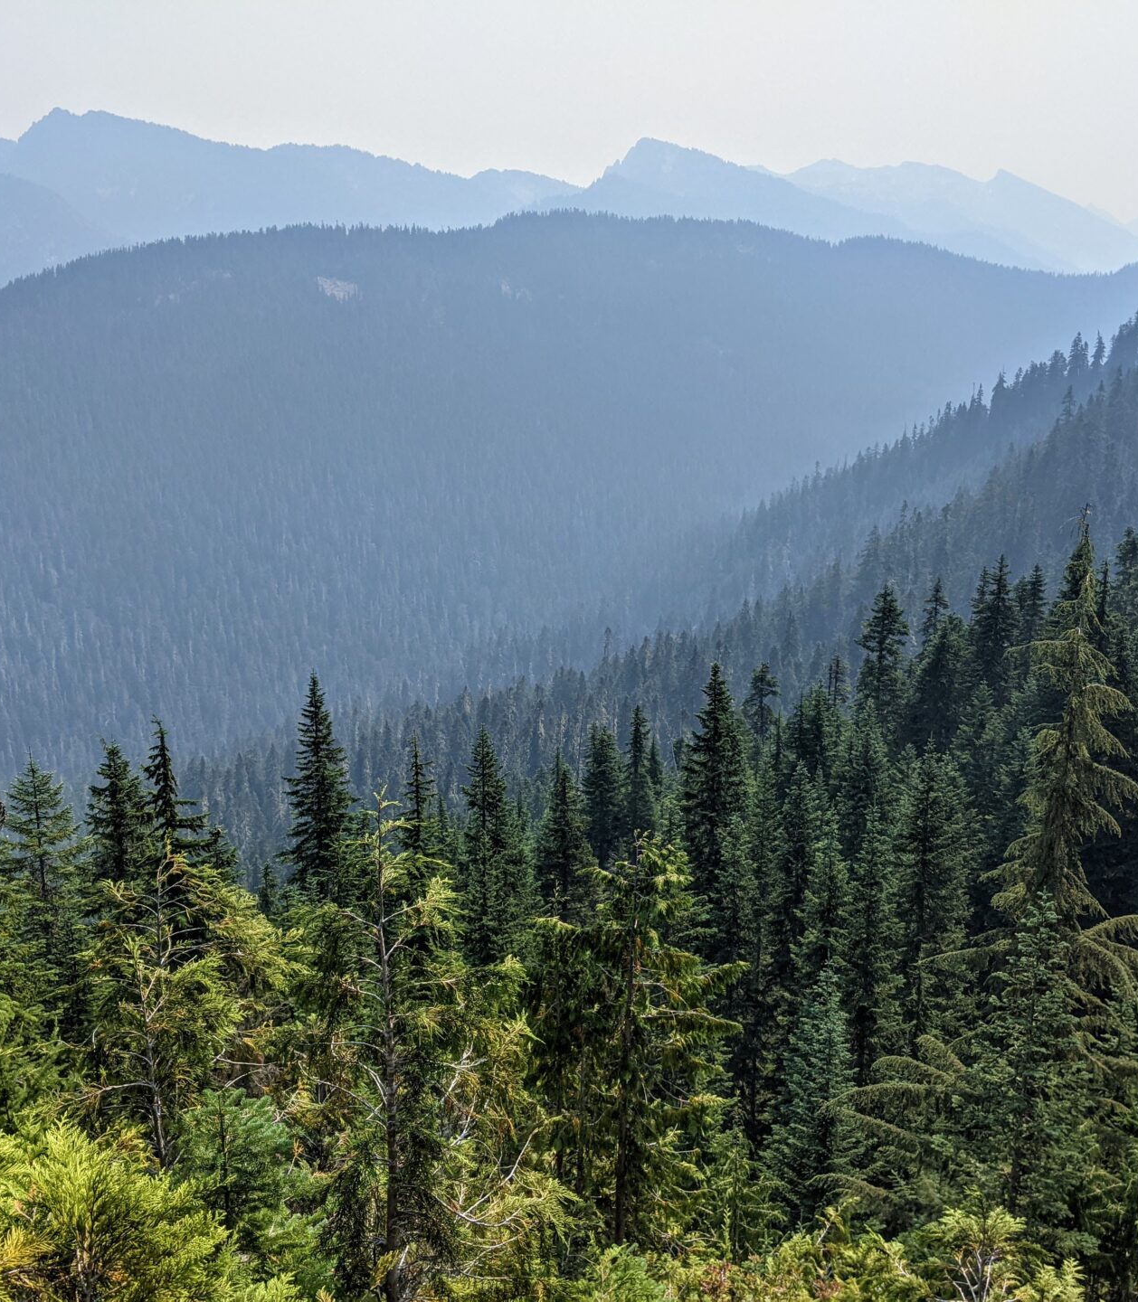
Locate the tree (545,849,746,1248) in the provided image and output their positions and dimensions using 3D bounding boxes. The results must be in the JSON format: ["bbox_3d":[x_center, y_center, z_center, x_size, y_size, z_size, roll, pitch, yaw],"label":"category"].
[{"bbox_3d":[0.955,5.438,17.846,2.610,6.290,2.610,0,14,0],"label":"tree"}]

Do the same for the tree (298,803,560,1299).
[{"bbox_3d":[-1.555,4.838,15.119,2.920,6.650,2.920,0,14,0],"label":"tree"}]

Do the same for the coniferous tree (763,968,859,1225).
[{"bbox_3d":[6.672,12.375,37.214,2.650,7.790,2.650,0,12,0],"label":"coniferous tree"}]

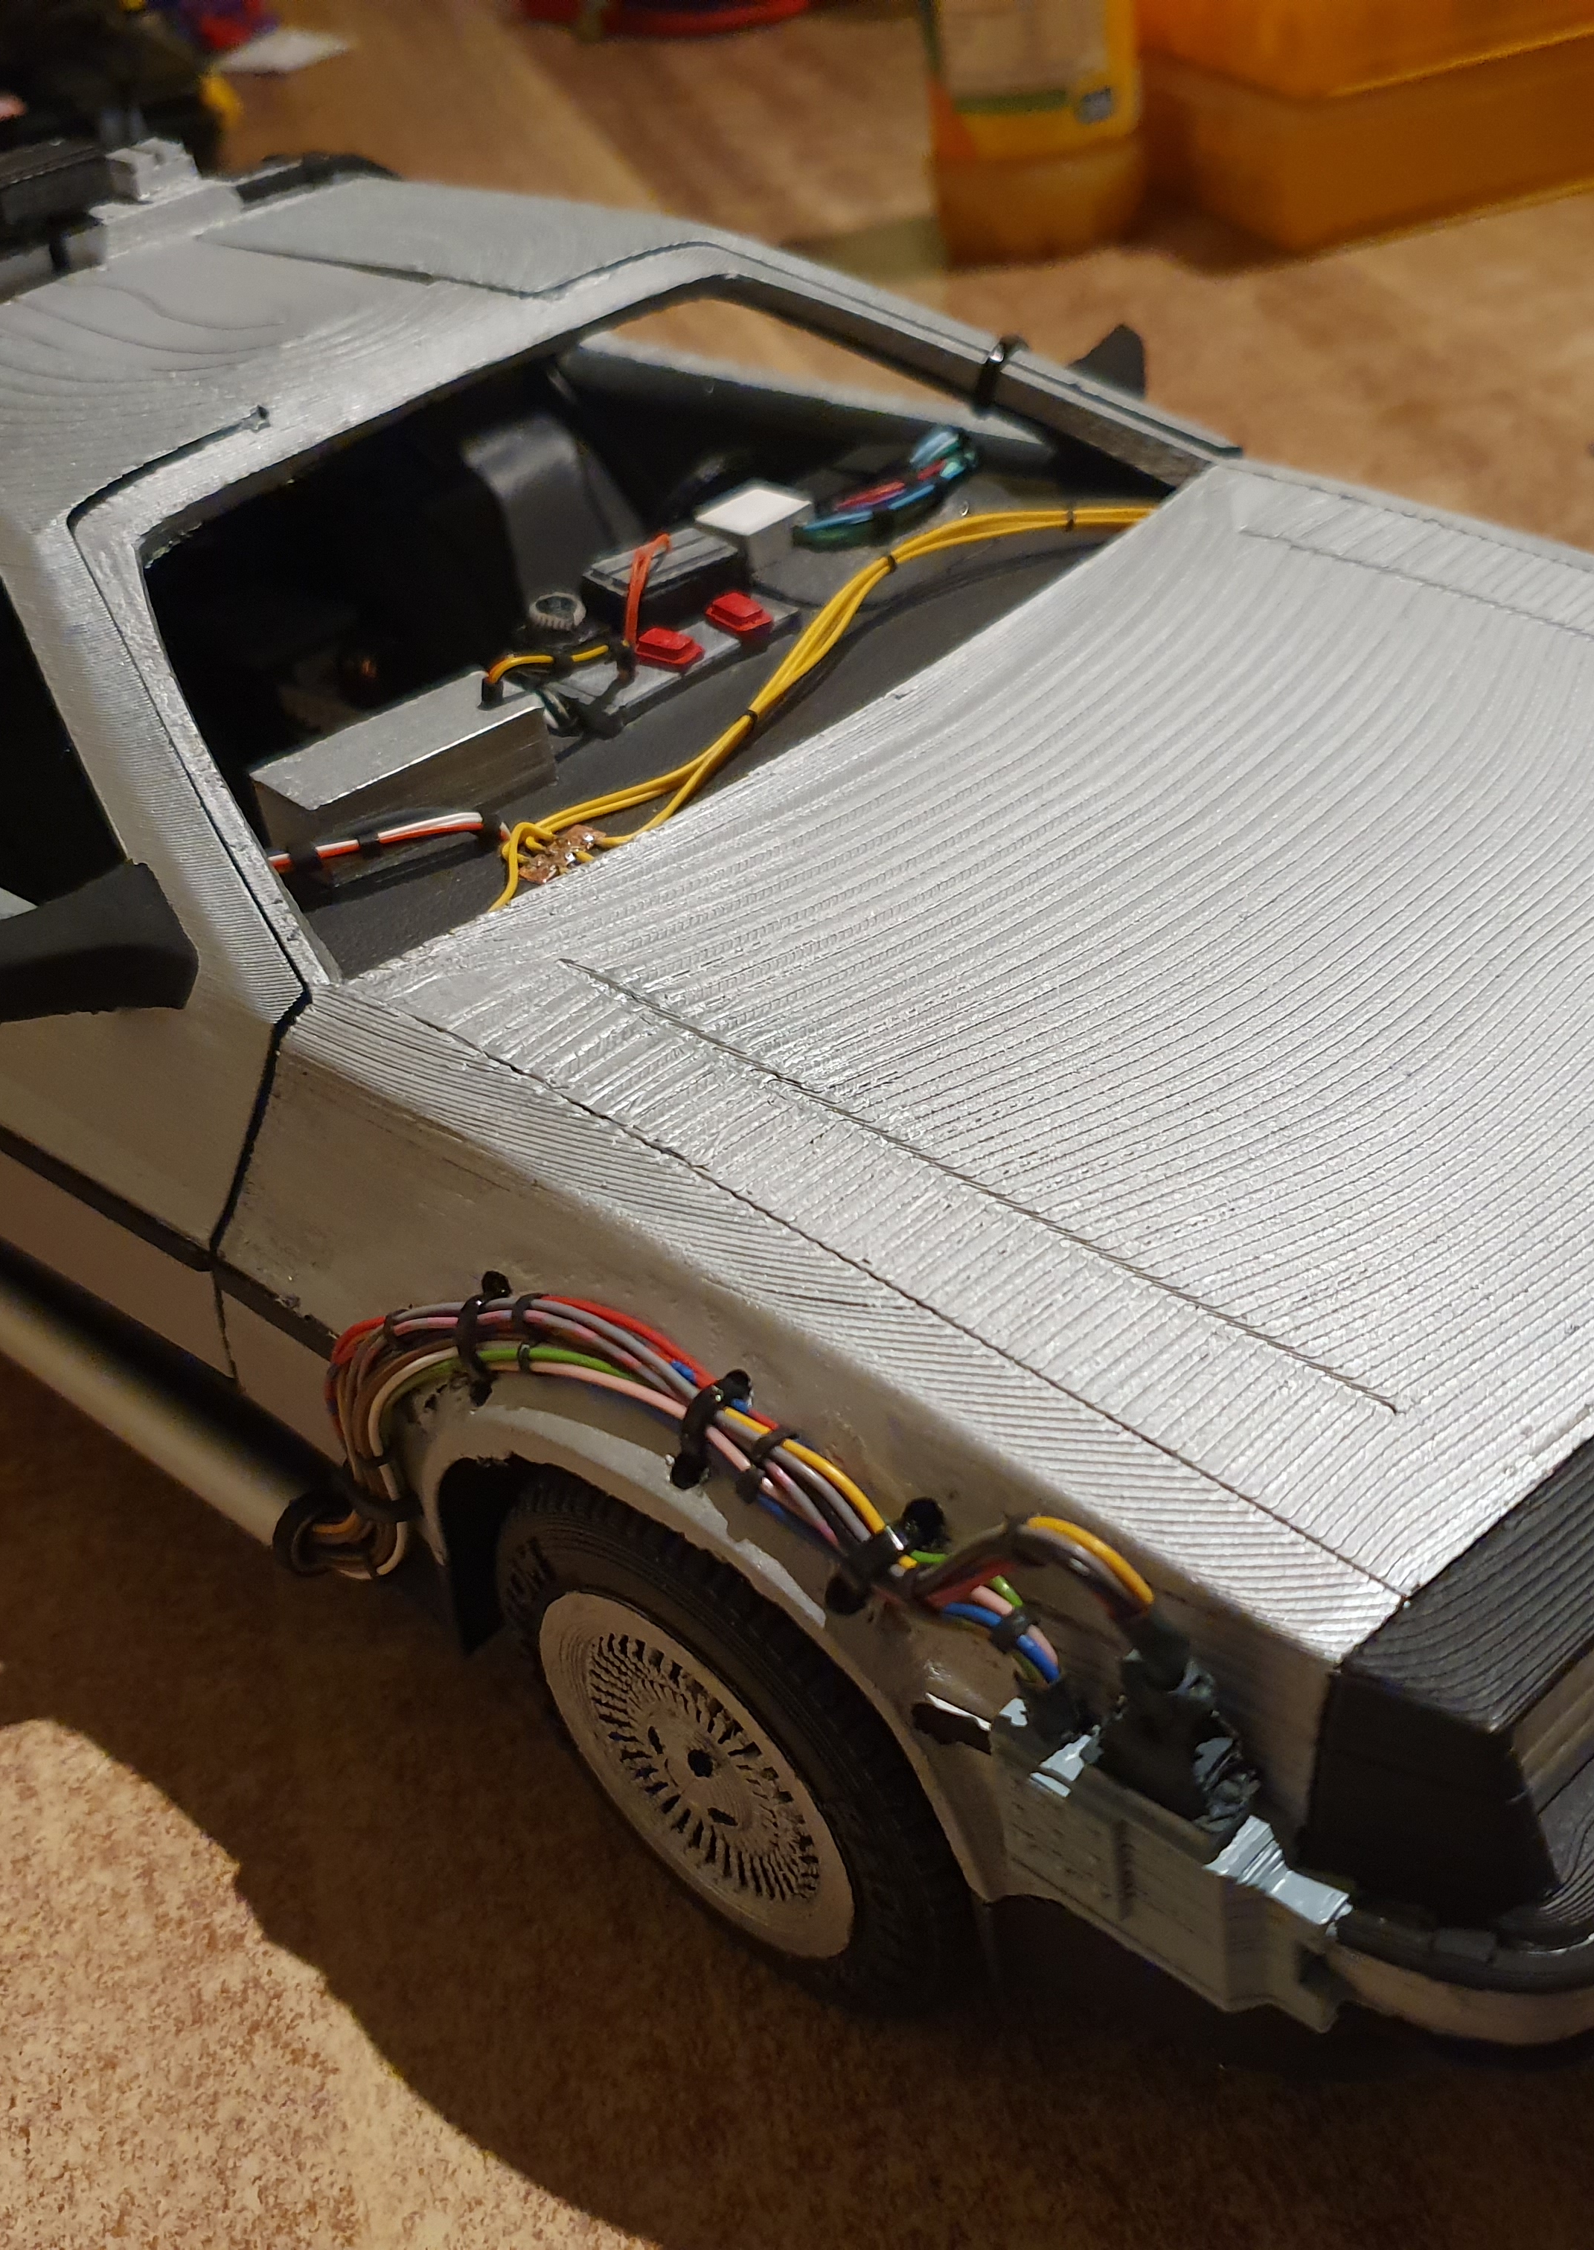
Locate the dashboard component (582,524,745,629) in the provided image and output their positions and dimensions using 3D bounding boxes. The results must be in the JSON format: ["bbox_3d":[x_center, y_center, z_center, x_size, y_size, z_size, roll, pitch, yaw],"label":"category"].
[{"bbox_3d":[-0.020,-0.081,0.338,0.013,0.008,0.022,26,48,38],"label":"dashboard component"}]

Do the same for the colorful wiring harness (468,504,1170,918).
[{"bbox_3d":[-0.001,-0.056,0.271,0.029,0.007,0.115,23,47,40],"label":"colorful wiring harness"}]

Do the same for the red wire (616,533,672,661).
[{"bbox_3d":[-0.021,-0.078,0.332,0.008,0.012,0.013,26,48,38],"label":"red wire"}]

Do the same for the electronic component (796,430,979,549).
[{"bbox_3d":[0.015,-0.103,0.357,0.014,0.011,0.038,26,48,38],"label":"electronic component"}]

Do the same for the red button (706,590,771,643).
[{"bbox_3d":[-0.009,-0.077,0.335,0.013,0.004,0.007,26,48,38],"label":"red button"}]

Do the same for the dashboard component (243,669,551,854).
[{"bbox_3d":[-0.051,-0.046,0.300,0.017,0.013,0.039,26,48,38],"label":"dashboard component"}]

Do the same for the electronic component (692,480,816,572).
[{"bbox_3d":[-0.006,-0.091,0.347,0.014,0.007,0.014,26,48,38],"label":"electronic component"}]

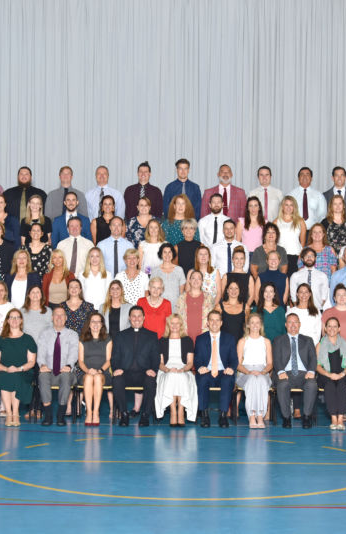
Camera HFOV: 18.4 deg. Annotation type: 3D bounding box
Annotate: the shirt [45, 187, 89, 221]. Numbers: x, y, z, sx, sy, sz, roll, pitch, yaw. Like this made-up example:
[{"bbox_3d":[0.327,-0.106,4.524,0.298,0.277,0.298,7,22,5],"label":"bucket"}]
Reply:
[{"bbox_3d":[-1.451,-0.759,14.490,0.580,0.670,0.310,1,-2,-2],"label":"shirt"}]

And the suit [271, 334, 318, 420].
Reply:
[{"bbox_3d":[1.435,1.265,12.550,0.520,0.965,0.680,0,-2,3],"label":"suit"}]

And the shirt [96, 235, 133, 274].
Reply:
[{"bbox_3d":[-0.740,-0.067,13.891,0.510,0.660,0.280,1,-2,-2],"label":"shirt"}]

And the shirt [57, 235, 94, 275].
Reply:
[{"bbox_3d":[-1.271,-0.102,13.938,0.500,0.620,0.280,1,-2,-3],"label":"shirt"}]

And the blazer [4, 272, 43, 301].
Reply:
[{"bbox_3d":[-1.916,0.394,13.690,0.500,0.660,0.290,1,-2,-3],"label":"blazer"}]

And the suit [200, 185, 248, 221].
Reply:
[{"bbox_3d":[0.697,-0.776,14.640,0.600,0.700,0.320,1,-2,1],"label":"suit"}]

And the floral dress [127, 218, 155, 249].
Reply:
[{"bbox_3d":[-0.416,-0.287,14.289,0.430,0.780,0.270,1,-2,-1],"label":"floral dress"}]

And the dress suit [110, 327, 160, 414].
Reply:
[{"bbox_3d":[-0.444,1.237,12.622,0.560,1.010,0.620,1,-2,-1],"label":"dress suit"}]

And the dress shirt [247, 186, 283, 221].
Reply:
[{"bbox_3d":[1.263,-0.772,14.590,0.490,0.660,0.280,0,-2,2],"label":"dress shirt"}]

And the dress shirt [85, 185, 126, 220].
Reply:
[{"bbox_3d":[-0.931,-0.795,14.541,0.530,0.660,0.280,1,-2,-2],"label":"dress shirt"}]

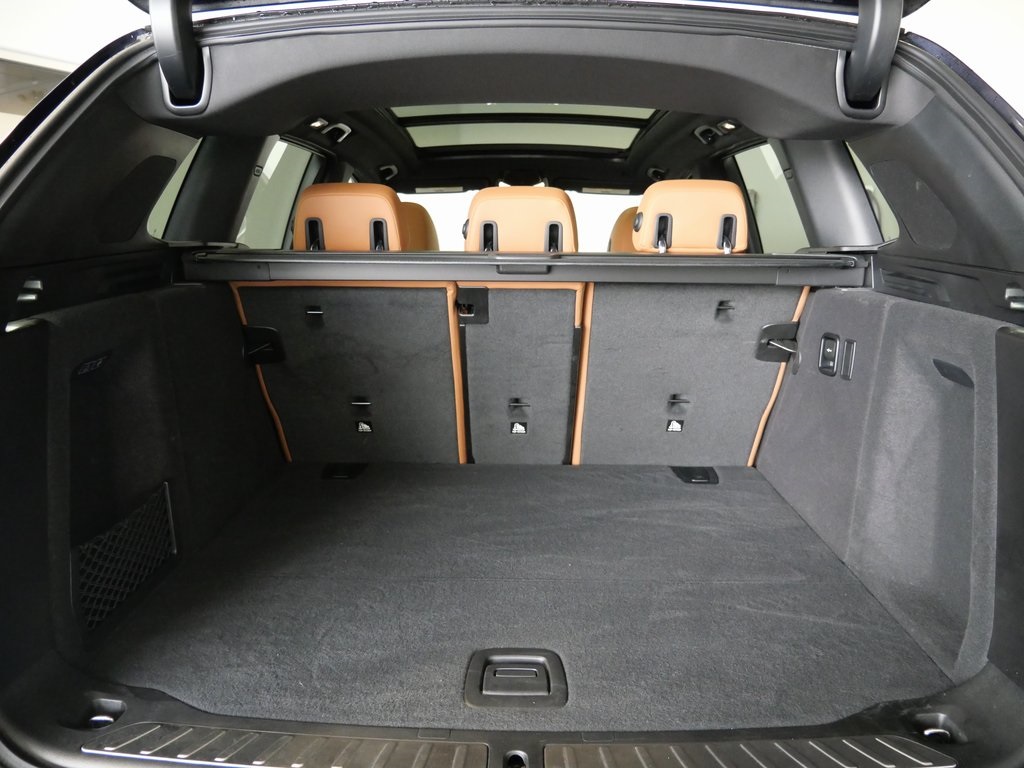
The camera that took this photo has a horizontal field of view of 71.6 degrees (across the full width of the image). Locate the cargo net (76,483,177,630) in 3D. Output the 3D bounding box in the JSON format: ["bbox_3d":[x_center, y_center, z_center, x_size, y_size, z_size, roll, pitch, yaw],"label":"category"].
[{"bbox_3d":[-0.597,0.262,1.096,0.030,0.140,0.250,0,14,0],"label":"cargo net"}]

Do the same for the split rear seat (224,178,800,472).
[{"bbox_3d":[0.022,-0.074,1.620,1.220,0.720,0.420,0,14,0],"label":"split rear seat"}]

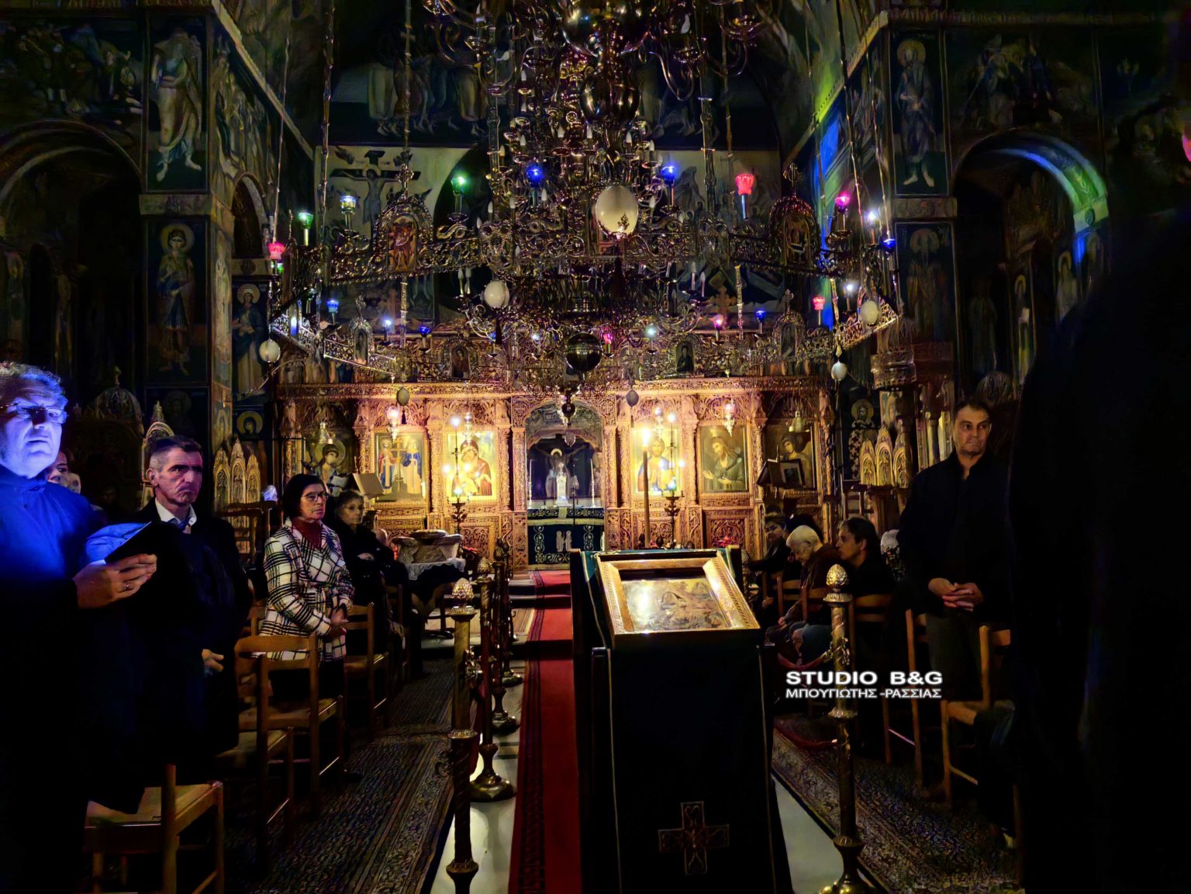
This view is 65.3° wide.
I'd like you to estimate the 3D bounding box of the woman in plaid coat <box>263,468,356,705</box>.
[{"bbox_3d":[-1.490,0.939,4.867,0.330,1.600,0.480,-3,-4,30],"label":"woman in plaid coat"}]

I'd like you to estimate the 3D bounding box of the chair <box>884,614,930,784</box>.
[{"bbox_3d":[1.749,1.221,4.726,0.420,0.860,0.450,-1,-3,-3],"label":"chair"}]

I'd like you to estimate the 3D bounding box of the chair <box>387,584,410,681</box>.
[{"bbox_3d":[-1.607,1.450,7.016,0.420,0.840,0.450,-1,-3,-1],"label":"chair"}]

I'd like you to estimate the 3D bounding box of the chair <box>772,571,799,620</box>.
[{"bbox_3d":[1.483,1.345,6.731,0.420,0.860,0.450,-1,-3,-3],"label":"chair"}]

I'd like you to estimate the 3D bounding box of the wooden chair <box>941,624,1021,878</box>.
[{"bbox_3d":[1.802,1.178,4.031,0.420,0.860,0.450,-1,-3,-3],"label":"wooden chair"}]

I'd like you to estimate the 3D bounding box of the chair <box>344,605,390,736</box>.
[{"bbox_3d":[-1.534,1.378,5.820,0.420,0.840,0.450,-1,-3,-1],"label":"chair"}]

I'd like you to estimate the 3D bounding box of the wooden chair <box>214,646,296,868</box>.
[{"bbox_3d":[-1.529,1.264,3.922,0.420,0.840,0.450,-1,-3,-4],"label":"wooden chair"}]

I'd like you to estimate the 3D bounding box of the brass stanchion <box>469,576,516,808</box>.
[{"bbox_3d":[-0.508,1.116,4.567,0.250,1.135,0.250,-1,-3,-4],"label":"brass stanchion"}]

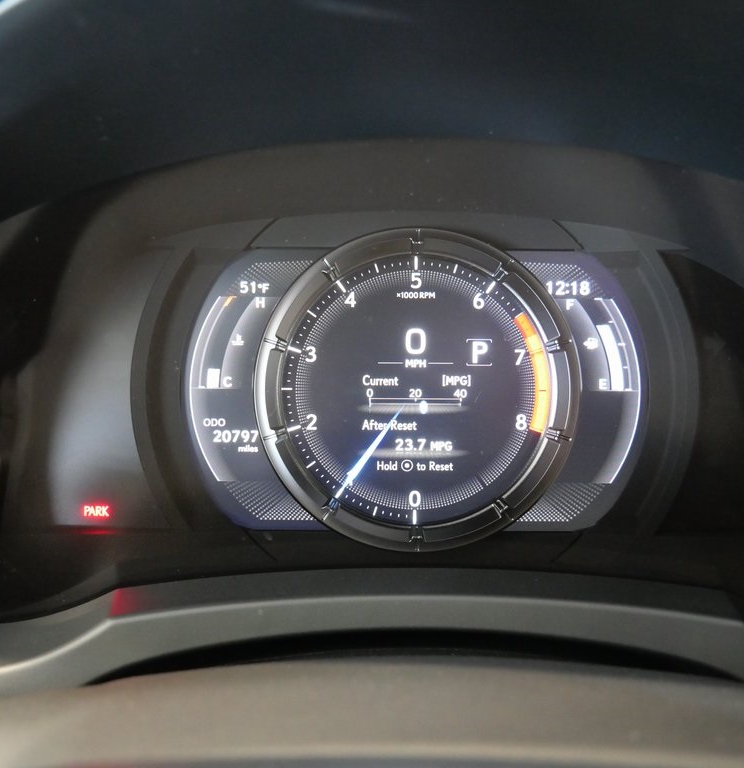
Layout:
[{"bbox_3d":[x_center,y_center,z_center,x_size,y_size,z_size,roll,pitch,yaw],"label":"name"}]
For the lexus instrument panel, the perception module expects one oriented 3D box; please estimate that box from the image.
[{"bbox_3d":[0.018,-0.001,0.297,0.178,0.123,0.035,0,0,0],"label":"lexus instrument panel"}]

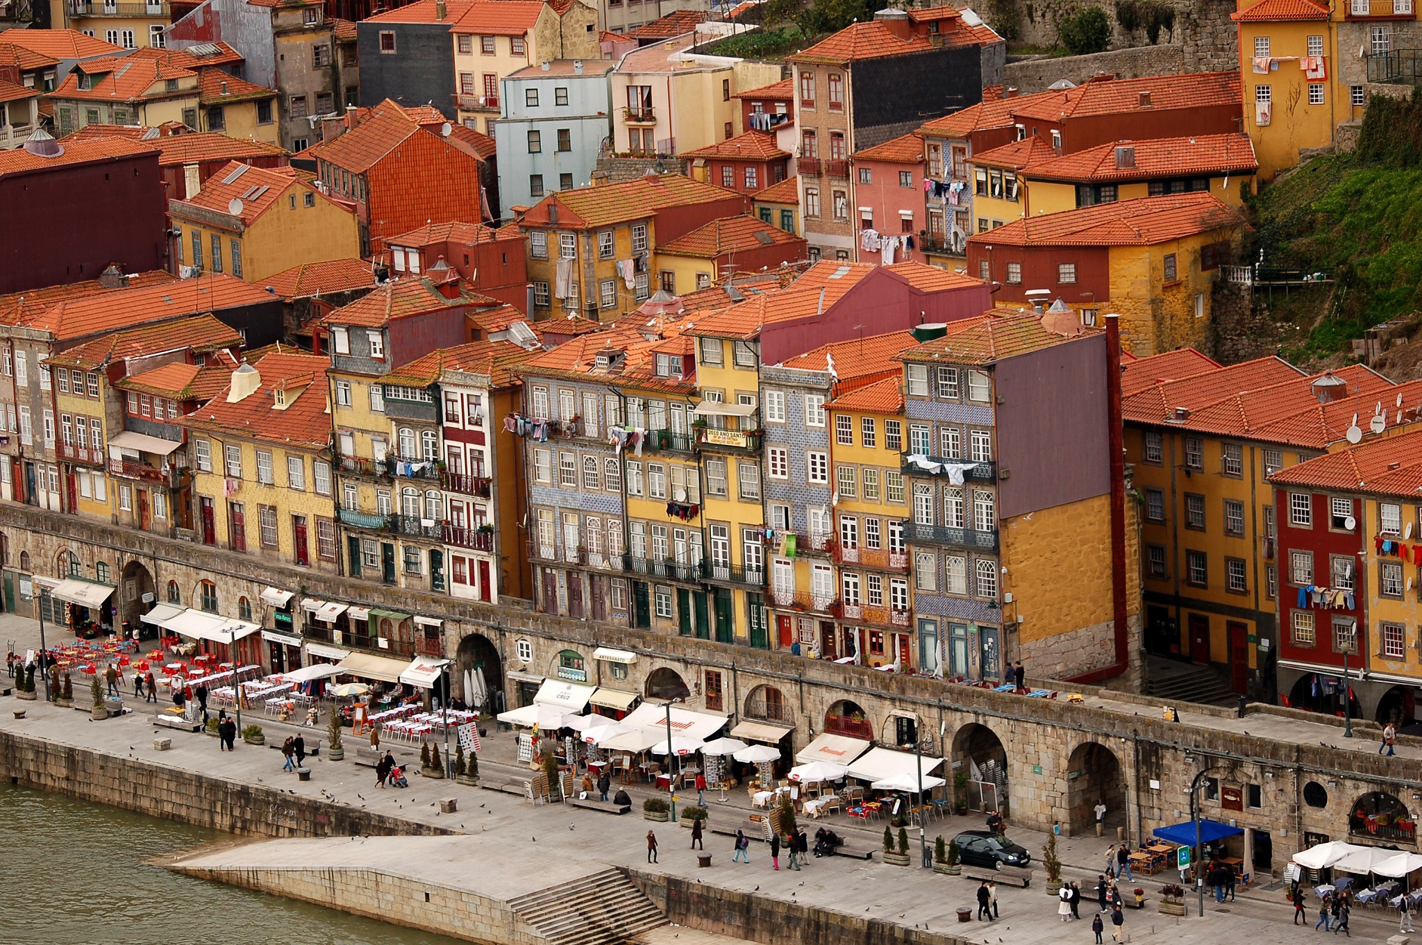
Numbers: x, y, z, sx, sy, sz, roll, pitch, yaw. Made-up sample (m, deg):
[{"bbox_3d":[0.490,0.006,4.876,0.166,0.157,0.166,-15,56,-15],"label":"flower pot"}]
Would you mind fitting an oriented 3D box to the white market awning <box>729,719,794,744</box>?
[{"bbox_3d":[2.534,12.954,241.819,3.238,0.584,0.988,7,15,41],"label":"white market awning"}]

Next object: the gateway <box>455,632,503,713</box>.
[{"bbox_3d":[-11.786,10.730,257.621,1.300,4.820,3.720,-13,15,-42],"label":"gateway"}]

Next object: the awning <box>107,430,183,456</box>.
[{"bbox_3d":[-34.294,-1.745,294.517,1.300,0.660,6.664,-10,11,-36],"label":"awning"}]

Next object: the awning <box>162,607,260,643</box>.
[{"bbox_3d":[-29.104,8.948,282.060,2.050,0.720,8.085,-10,11,-36],"label":"awning"}]

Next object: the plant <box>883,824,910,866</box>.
[{"bbox_3d":[8.684,17.416,227.255,0.620,1.725,1.420,-12,13,-43],"label":"plant"}]

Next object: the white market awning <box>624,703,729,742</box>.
[{"bbox_3d":[-1.899,12.637,246.224,1.788,0.822,6.256,-13,15,-43],"label":"white market awning"}]

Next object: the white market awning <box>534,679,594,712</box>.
[{"bbox_3d":[-7.592,11.601,252.284,3.770,1.130,1.040,7,14,43],"label":"white market awning"}]

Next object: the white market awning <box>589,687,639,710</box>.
[{"bbox_3d":[-4.978,11.659,249.161,0.811,0.700,2.814,-13,15,-43],"label":"white market awning"}]

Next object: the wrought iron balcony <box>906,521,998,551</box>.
[{"bbox_3d":[11.704,3.110,236.206,5.523,1.030,0.550,7,14,40],"label":"wrought iron balcony"}]

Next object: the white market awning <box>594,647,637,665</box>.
[{"bbox_3d":[-4.930,9.461,249.604,2.820,0.488,0.381,8,15,45],"label":"white market awning"}]

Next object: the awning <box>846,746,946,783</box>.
[{"bbox_3d":[8.974,14.252,234.839,2.012,0.900,4.709,-13,14,-42],"label":"awning"}]

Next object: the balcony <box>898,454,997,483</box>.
[{"bbox_3d":[11.537,-0.229,235.608,5.530,1.000,0.550,7,15,41],"label":"balcony"}]

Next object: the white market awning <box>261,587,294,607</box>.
[{"bbox_3d":[-24.096,6.957,269.627,0.617,0.697,2.498,-11,14,-39],"label":"white market awning"}]

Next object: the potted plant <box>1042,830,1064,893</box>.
[{"bbox_3d":[15.541,17.650,219.986,0.850,2.903,0.850,-3,9,0],"label":"potted plant"}]

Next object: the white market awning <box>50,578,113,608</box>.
[{"bbox_3d":[-36.760,7.047,284.348,1.163,0.938,5.021,-12,14,-40],"label":"white market awning"}]

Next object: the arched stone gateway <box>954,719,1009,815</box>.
[{"bbox_3d":[13.478,14.145,232.738,1.600,4.580,3.725,-13,14,-42],"label":"arched stone gateway"}]

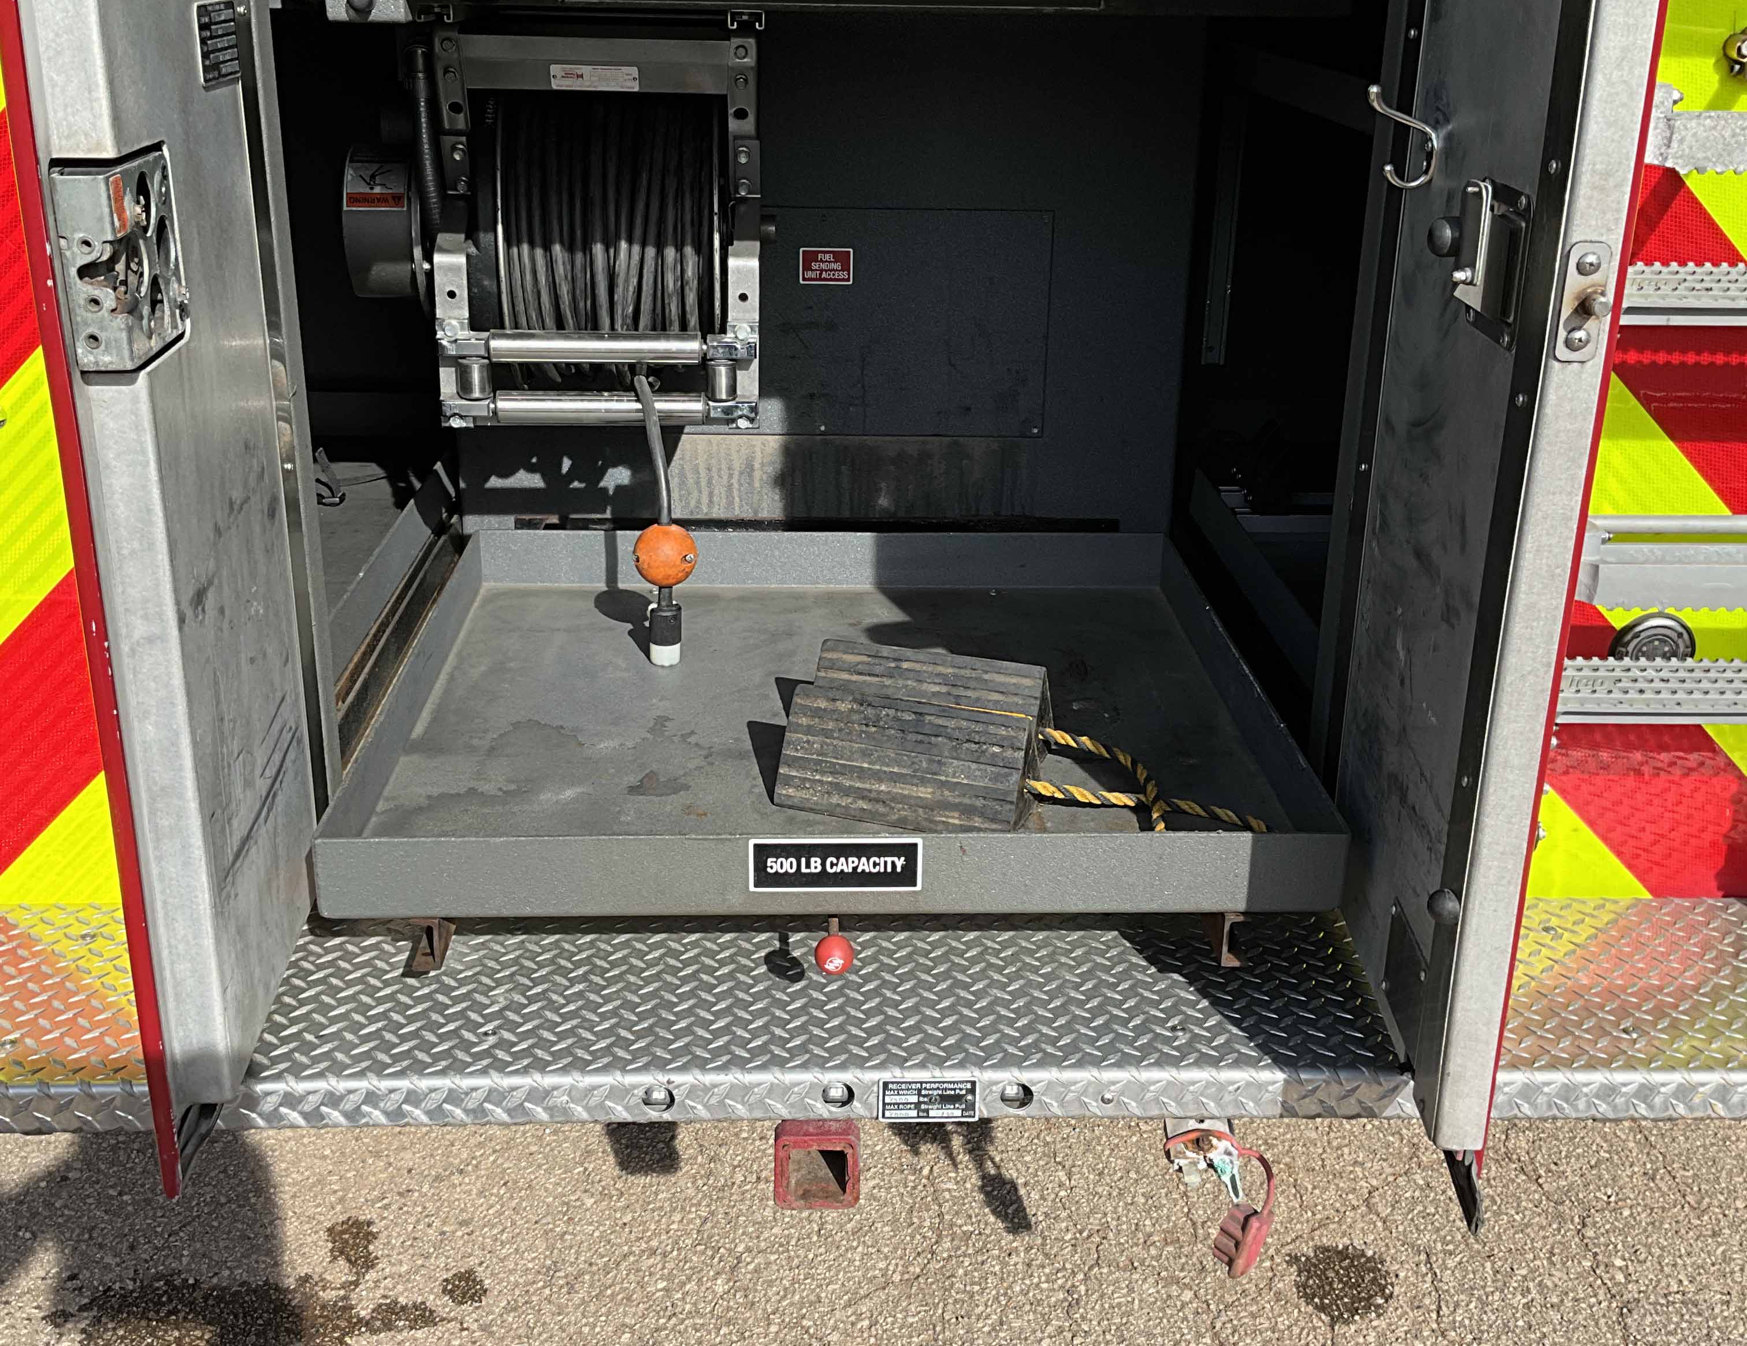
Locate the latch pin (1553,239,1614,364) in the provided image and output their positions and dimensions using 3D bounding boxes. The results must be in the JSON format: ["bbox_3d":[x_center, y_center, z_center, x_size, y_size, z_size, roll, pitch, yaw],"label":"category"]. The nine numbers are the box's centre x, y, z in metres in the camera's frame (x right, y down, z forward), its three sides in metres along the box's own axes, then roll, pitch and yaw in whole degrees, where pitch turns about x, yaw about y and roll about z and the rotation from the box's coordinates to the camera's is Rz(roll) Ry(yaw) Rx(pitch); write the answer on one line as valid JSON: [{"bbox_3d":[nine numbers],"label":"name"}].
[{"bbox_3d":[0.474,-0.243,1.292,0.028,0.080,0.027,1,21,1],"label":"latch pin"}]

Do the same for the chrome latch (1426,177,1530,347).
[{"bbox_3d":[0.422,-0.297,1.407,0.060,0.106,0.118,1,21,1],"label":"chrome latch"}]

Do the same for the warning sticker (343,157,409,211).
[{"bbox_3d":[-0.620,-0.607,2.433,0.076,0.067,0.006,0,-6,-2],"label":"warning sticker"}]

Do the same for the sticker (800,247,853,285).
[{"bbox_3d":[-0.067,-0.582,2.795,0.076,0.051,0.003,0,21,-2],"label":"sticker"}]

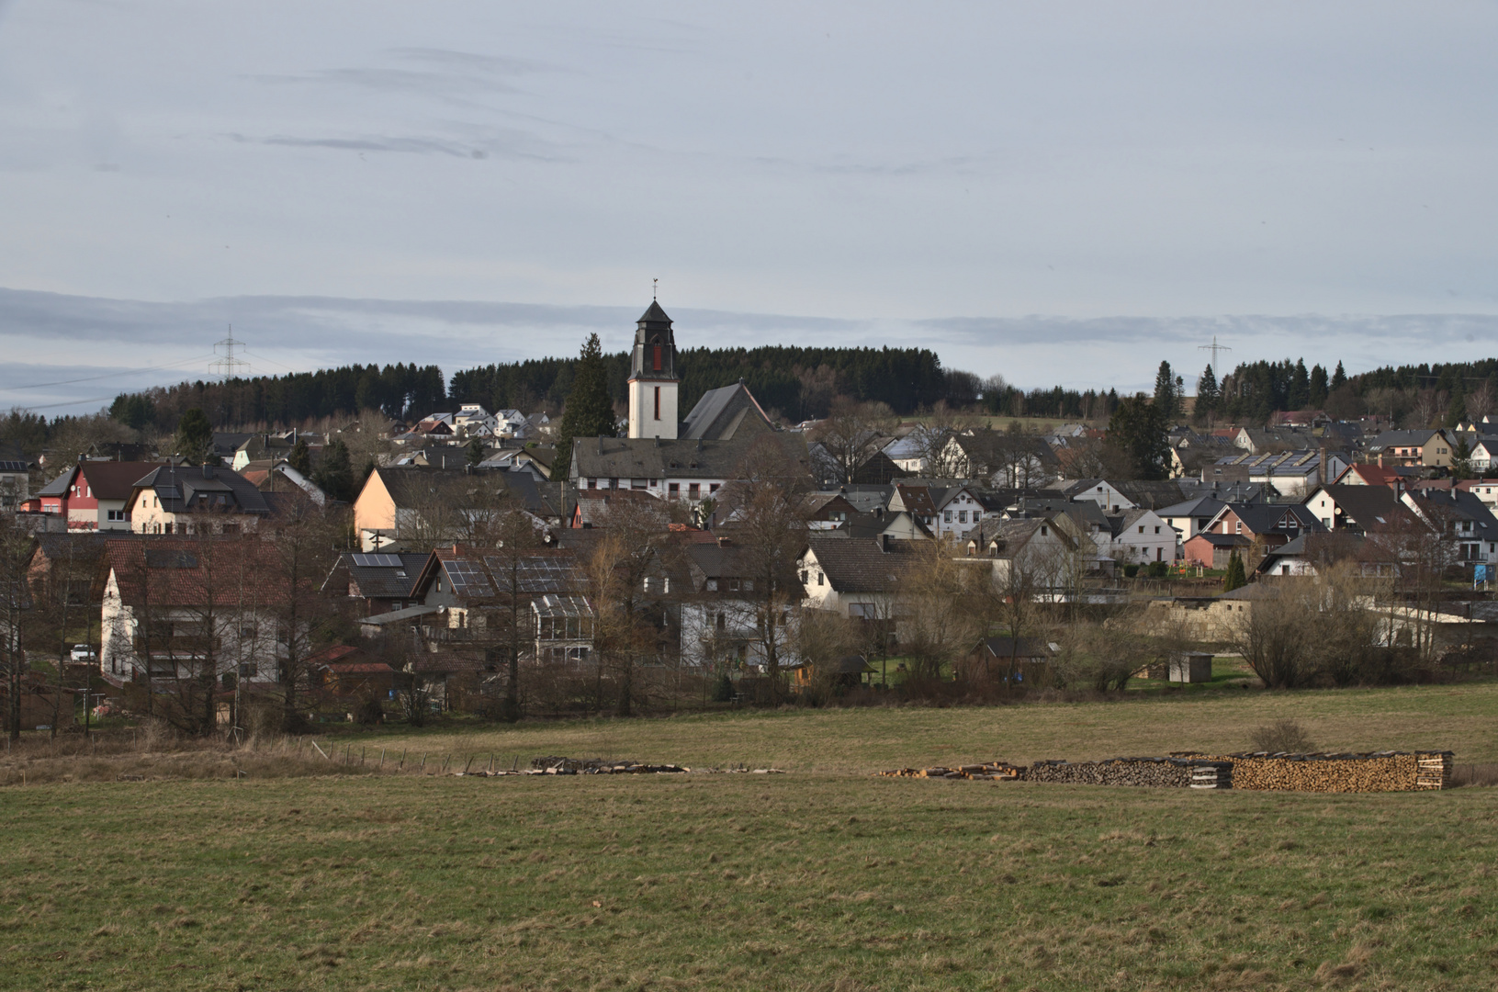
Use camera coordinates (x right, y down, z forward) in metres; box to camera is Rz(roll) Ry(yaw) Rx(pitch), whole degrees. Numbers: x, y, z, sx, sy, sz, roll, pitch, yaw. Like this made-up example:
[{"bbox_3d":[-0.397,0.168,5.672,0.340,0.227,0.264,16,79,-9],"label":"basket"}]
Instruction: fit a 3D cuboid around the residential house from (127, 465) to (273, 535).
[{"bbox_3d":[-59.920,0.640,303.000,12.700,8.030,10.000,0,0,-36],"label":"residential house"}]

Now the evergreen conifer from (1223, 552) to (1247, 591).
[{"bbox_3d":[59.280,9.210,340.000,2.800,5.150,2.700,0,0,0],"label":"evergreen conifer"}]

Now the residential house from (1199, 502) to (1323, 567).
[{"bbox_3d":[63.430,4.860,345.000,13.000,7.830,9.300,0,0,-36],"label":"residential house"}]

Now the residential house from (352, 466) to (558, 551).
[{"bbox_3d":[-34.550,1.520,328.000,21.500,9.790,9.500,0,0,-36],"label":"residential house"}]

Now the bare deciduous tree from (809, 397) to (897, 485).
[{"bbox_3d":[16.000,-8.320,430.000,13.300,13.740,12.500,0,0,0],"label":"bare deciduous tree"}]

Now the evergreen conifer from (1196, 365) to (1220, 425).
[{"bbox_3d":[145.110,-31.590,880.000,7.600,19.980,7.400,0,0,0],"label":"evergreen conifer"}]

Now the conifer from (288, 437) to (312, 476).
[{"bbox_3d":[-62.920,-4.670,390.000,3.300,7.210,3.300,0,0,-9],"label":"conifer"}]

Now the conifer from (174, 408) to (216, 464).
[{"bbox_3d":[-85.720,-7.640,430.000,6.700,11.930,6.500,0,0,0],"label":"conifer"}]

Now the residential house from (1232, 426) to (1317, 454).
[{"bbox_3d":[110.380,-10.510,585.000,17.000,7.500,9.000,0,0,-24],"label":"residential house"}]

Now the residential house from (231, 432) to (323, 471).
[{"bbox_3d":[-84.870,-6.390,495.000,12.500,8.950,9.500,0,0,-33],"label":"residential house"}]

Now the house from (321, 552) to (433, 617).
[{"bbox_3d":[-31.400,8.430,243.000,9.800,7.150,8.400,0,0,-35],"label":"house"}]

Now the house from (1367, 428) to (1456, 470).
[{"bbox_3d":[145.120,-10.260,610.000,10.500,8.720,16.000,0,0,-38],"label":"house"}]

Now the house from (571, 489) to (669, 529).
[{"bbox_3d":[-14.950,3.380,322.000,10.500,7.450,8.500,0,0,-17],"label":"house"}]

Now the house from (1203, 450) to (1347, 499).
[{"bbox_3d":[86.620,-2.390,455.000,11.500,9.950,21.500,0,0,-40],"label":"house"}]

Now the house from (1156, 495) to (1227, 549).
[{"bbox_3d":[63.840,4.320,388.000,10.800,8.810,10.800,0,0,-17],"label":"house"}]

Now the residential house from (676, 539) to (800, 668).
[{"bbox_3d":[-0.710,9.250,241.000,10.300,11.350,10.000,0,0,-2],"label":"residential house"}]

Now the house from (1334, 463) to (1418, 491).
[{"bbox_3d":[96.690,-0.450,430.000,11.000,8.680,9.500,0,0,-40],"label":"house"}]

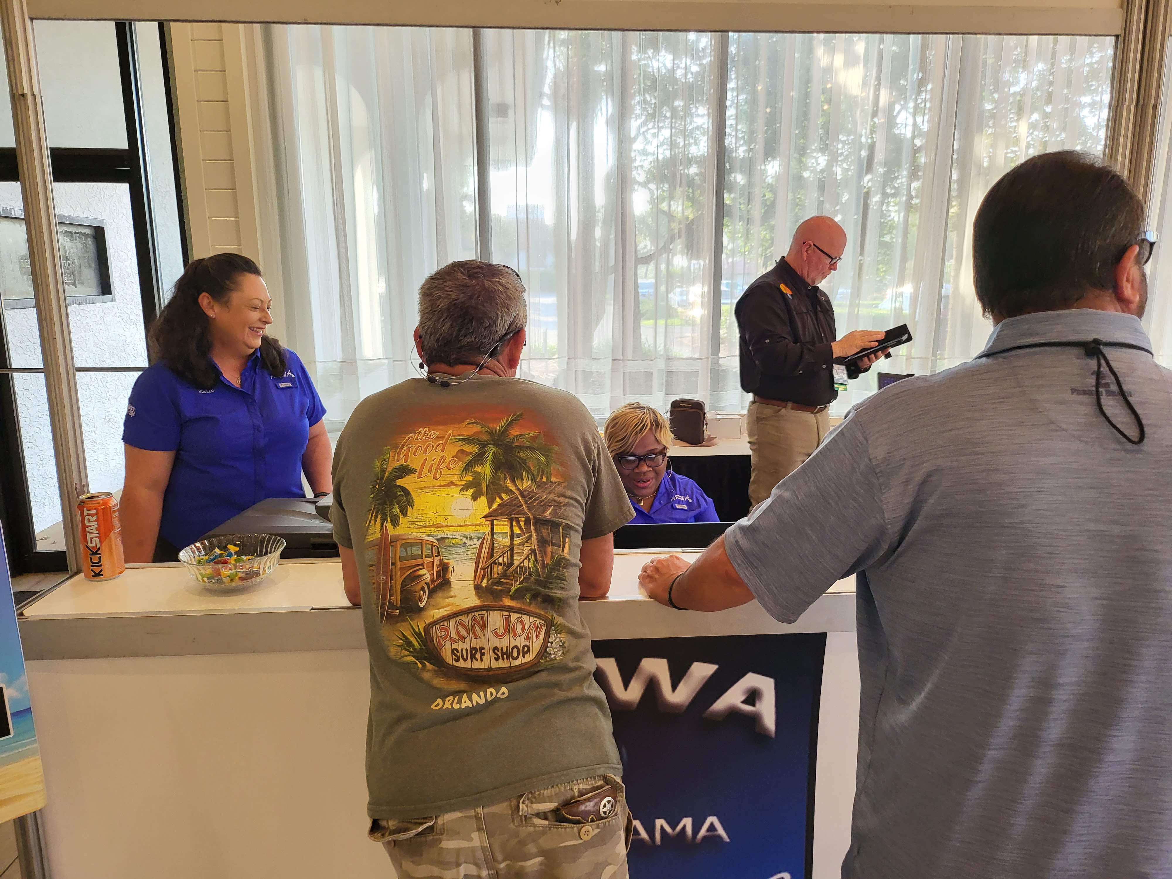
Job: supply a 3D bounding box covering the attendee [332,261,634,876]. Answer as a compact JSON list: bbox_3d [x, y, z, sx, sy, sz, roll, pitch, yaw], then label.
[{"bbox_3d":[-0.165,0.508,1.363,0.510,1.580,0.520,-1,10,-2],"label":"attendee"}]

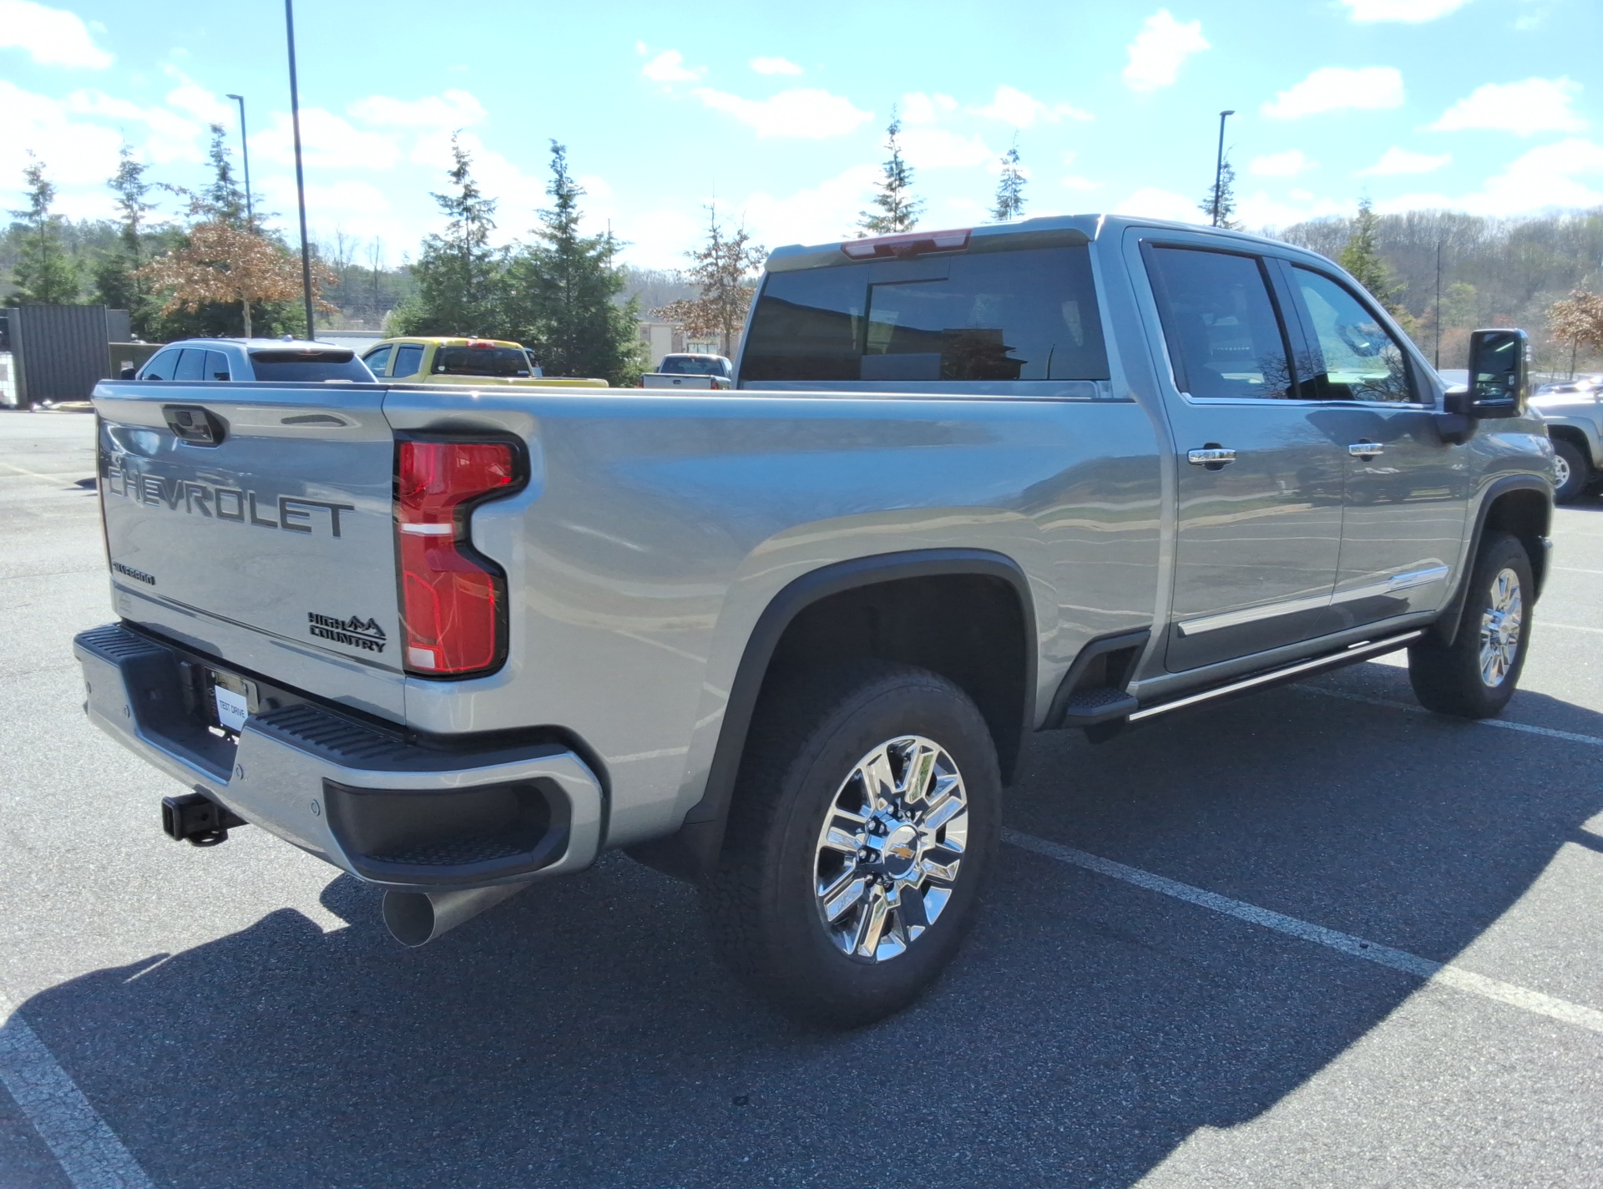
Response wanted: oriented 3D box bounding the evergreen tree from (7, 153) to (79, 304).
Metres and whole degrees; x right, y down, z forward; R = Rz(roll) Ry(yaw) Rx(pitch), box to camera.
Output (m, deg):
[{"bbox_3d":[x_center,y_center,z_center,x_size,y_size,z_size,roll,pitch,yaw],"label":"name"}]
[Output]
[{"bbox_3d":[-26.029,-10.748,44.536,3.300,8.500,3.300,-9,14,-44],"label":"evergreen tree"}]

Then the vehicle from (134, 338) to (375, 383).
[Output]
[{"bbox_3d":[-7.154,-2.277,16.427,4.900,1.790,1.950,10,14,43],"label":"vehicle"}]

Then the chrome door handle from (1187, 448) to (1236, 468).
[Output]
[{"bbox_3d":[1.169,-0.392,3.681,0.260,0.046,0.050,-8,12,-44],"label":"chrome door handle"}]

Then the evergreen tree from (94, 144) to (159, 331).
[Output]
[{"bbox_3d":[-19.249,-9.176,37.403,2.500,7.354,2.500,-5,11,-26],"label":"evergreen tree"}]

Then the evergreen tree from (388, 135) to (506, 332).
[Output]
[{"bbox_3d":[-10.742,-10.198,41.514,4.200,8.750,4.200,-9,14,-44],"label":"evergreen tree"}]

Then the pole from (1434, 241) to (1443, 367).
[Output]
[{"bbox_3d":[38.263,-16.332,77.450,0.500,9.500,0.300,10,14,43],"label":"pole"}]

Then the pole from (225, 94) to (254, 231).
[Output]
[{"bbox_3d":[-15.277,-9.386,35.858,0.650,8.387,0.220,-4,11,-25],"label":"pole"}]

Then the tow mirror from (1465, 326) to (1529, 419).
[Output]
[{"bbox_3d":[2.598,-0.828,4.841,0.140,0.335,0.195,-9,14,-43],"label":"tow mirror"}]

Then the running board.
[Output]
[{"bbox_3d":[1.601,0.259,4.345,2.070,0.080,0.160,-7,12,-44],"label":"running board"}]

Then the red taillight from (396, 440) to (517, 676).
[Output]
[{"bbox_3d":[-0.589,-0.056,2.235,0.170,0.435,0.200,-9,14,-43],"label":"red taillight"}]

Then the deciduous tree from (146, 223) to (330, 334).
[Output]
[{"bbox_3d":[-11.638,-5.619,27.080,3.850,4.176,3.850,-4,11,-23],"label":"deciduous tree"}]

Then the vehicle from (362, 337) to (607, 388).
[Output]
[{"bbox_3d":[-4.989,-2.693,18.401,1.900,1.820,5.450,-10,14,-44],"label":"vehicle"}]

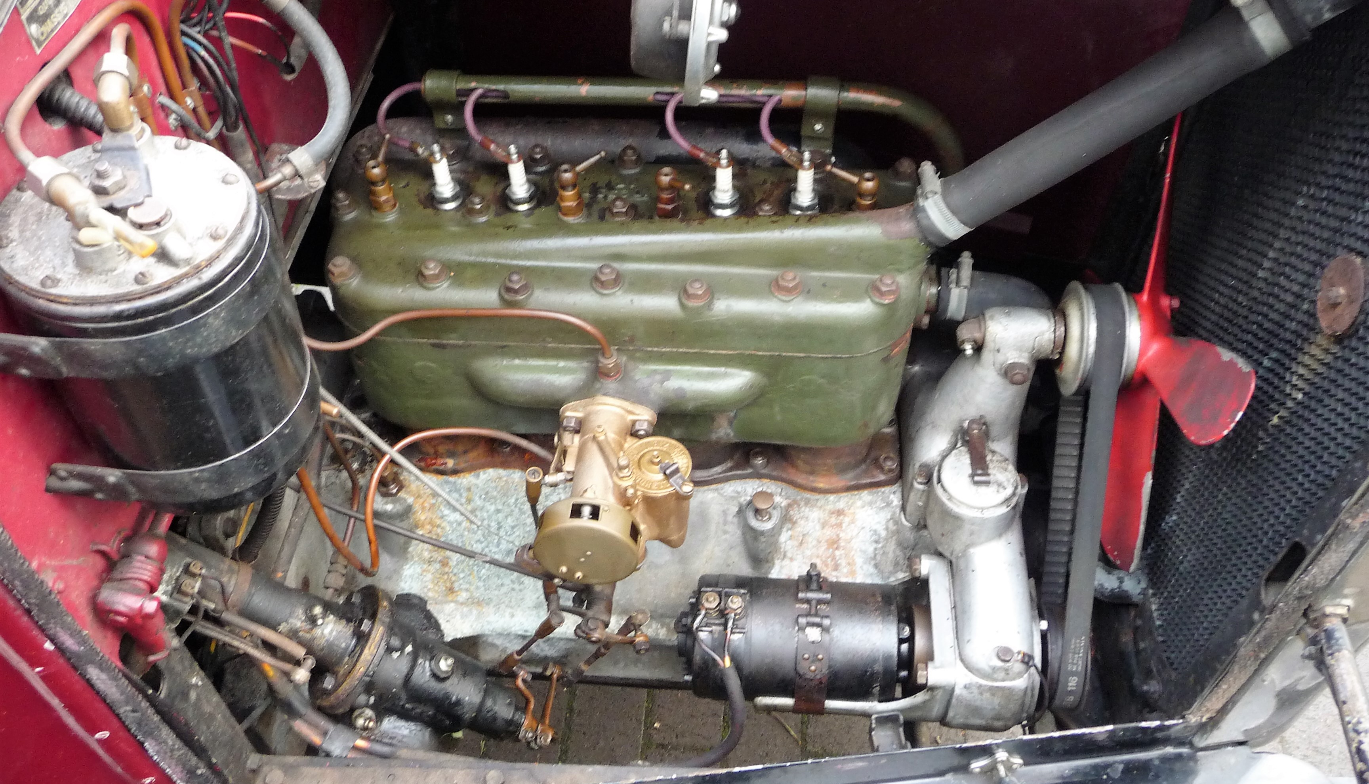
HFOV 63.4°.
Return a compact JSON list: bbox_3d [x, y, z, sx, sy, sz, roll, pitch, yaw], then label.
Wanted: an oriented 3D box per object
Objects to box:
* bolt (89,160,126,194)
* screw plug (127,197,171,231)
[{"bbox_3d":[-0.306,-0.113,0.588,0.018,0.016,0.017,6,50,2],"label":"bolt"},{"bbox_3d":[-0.275,-0.091,0.568,0.022,0.009,0.022,6,50,2],"label":"screw plug"}]

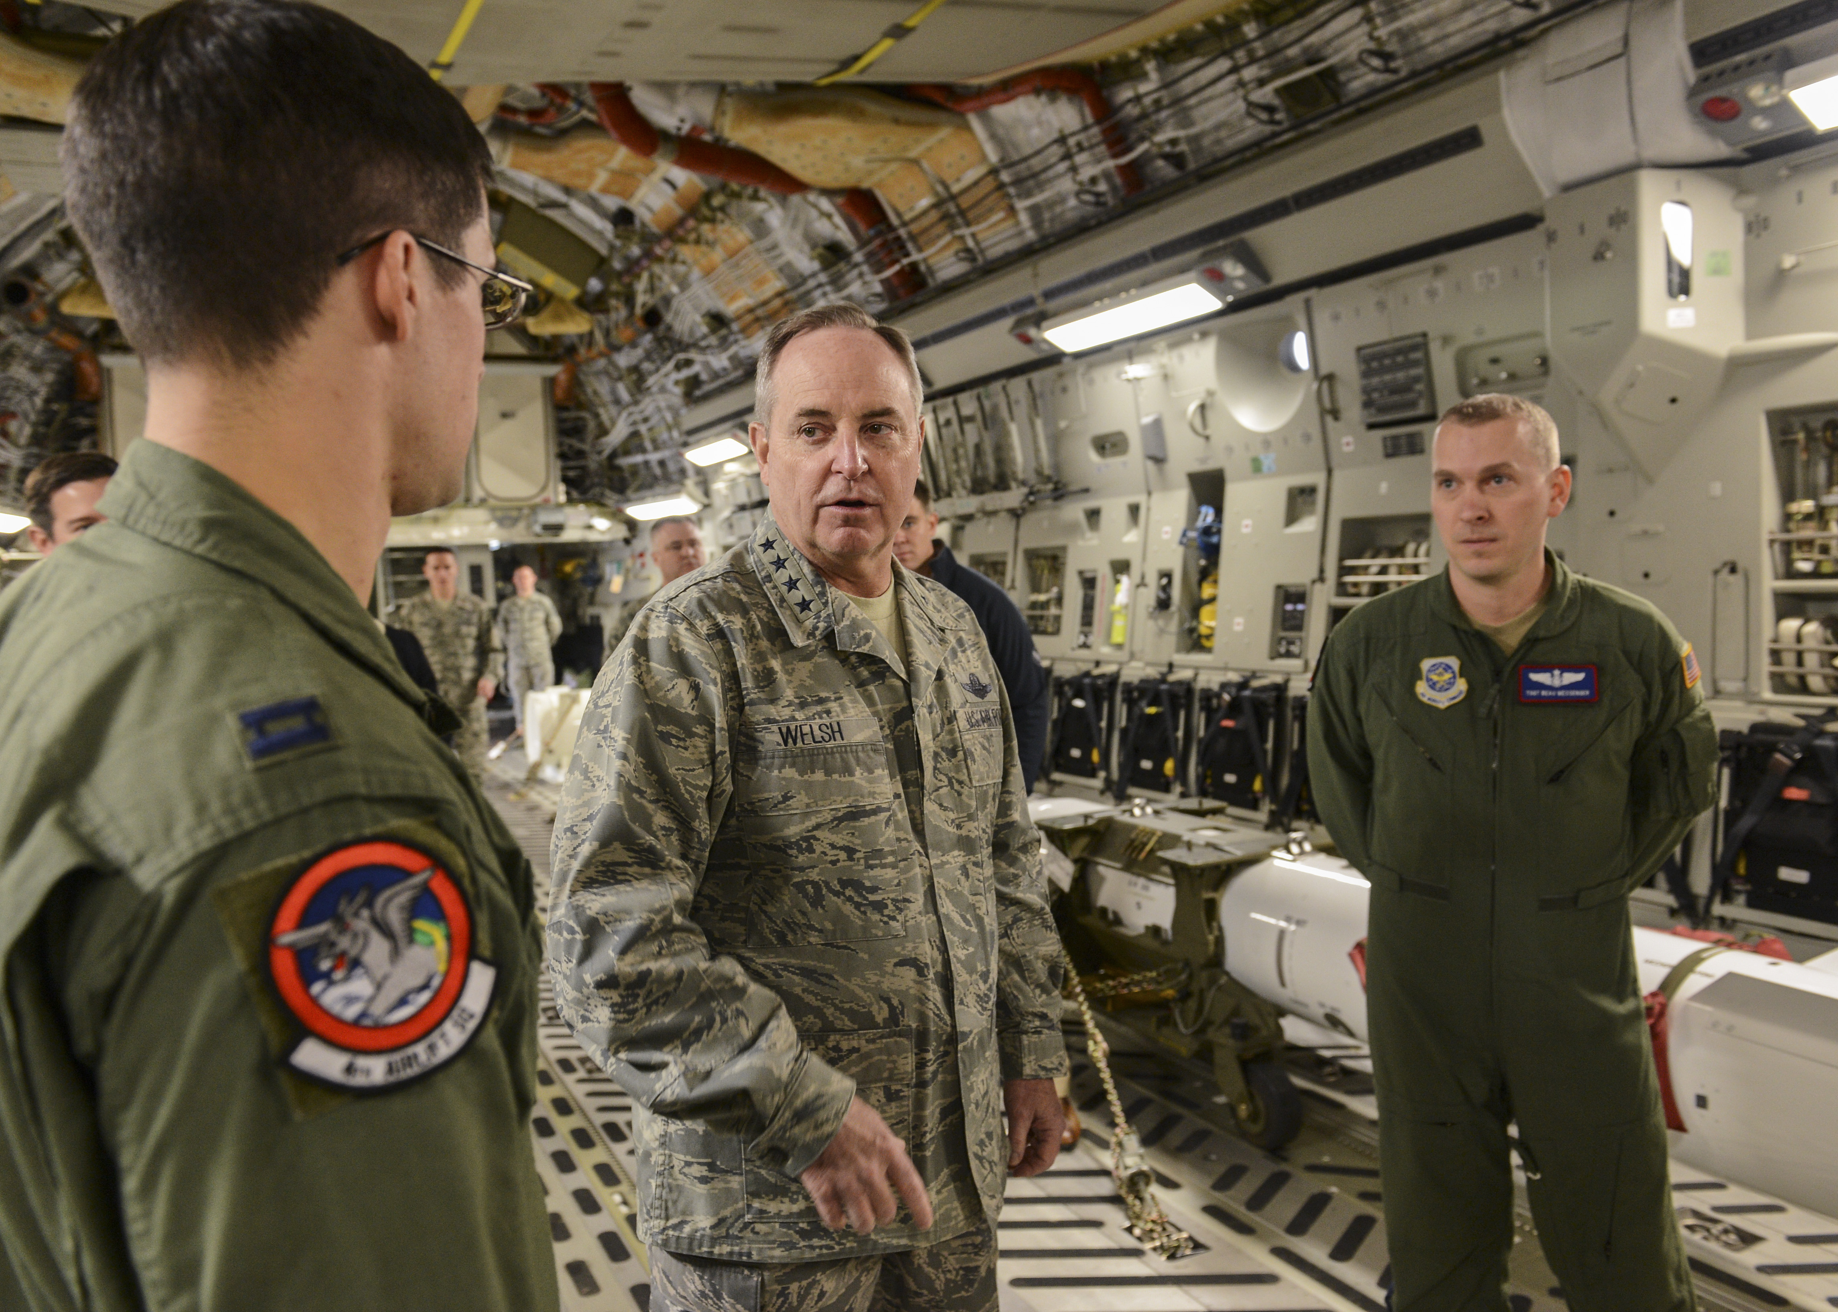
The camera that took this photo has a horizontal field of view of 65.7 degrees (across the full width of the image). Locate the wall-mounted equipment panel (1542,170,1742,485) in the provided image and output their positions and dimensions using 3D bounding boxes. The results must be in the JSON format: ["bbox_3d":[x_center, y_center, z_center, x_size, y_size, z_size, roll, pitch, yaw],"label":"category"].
[{"bbox_3d":[1.943,-0.857,3.804,0.400,0.760,0.290,-4,3,-26],"label":"wall-mounted equipment panel"}]

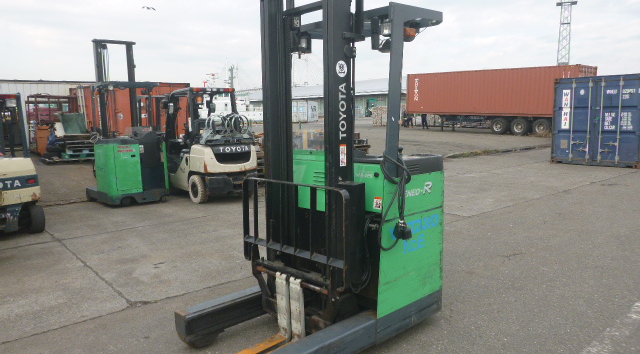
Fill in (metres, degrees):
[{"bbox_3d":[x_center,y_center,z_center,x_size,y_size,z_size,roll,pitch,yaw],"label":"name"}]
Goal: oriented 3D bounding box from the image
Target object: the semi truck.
[{"bbox_3d":[11.336,-5.024,31.063,2.500,4.053,12.400,-8,12,-38],"label":"semi truck"}]

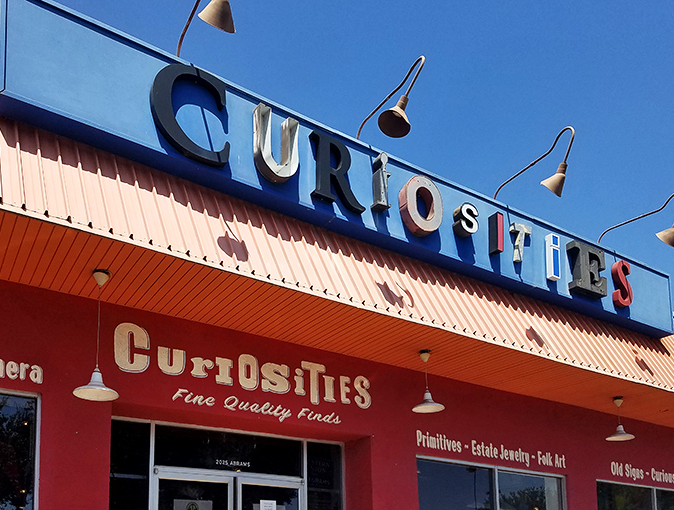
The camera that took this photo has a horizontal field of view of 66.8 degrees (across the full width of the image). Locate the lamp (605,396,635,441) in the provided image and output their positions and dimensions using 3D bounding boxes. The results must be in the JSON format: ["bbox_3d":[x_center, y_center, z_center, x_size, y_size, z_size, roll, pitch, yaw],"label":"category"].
[{"bbox_3d":[4.199,2.419,7.584,0.383,0.624,0.383,23,-30,-25],"label":"lamp"}]

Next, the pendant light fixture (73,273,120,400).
[{"bbox_3d":[-2.034,0.636,4.357,0.336,1.139,0.336,11,-32,-32],"label":"pendant light fixture"}]

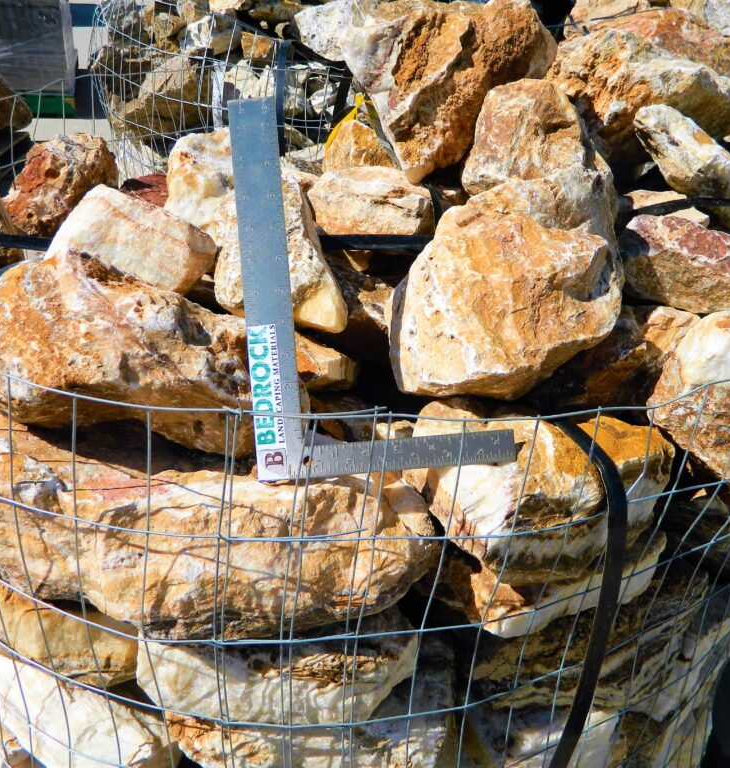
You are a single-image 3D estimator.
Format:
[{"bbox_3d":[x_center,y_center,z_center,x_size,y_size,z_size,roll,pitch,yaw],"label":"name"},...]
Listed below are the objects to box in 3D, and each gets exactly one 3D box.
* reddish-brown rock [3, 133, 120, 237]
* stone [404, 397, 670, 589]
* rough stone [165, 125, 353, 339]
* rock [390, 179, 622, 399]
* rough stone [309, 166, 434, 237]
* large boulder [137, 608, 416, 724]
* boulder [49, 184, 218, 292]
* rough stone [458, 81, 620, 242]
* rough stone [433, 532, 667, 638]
[{"bbox_3d":[-0.328,-0.215,0.900,0.115,0.108,0.110,4,33,0],"label":"reddish-brown rock"},{"bbox_3d":[0.146,0.088,0.705,0.215,0.125,0.150,-4,33,-12],"label":"stone"},{"bbox_3d":[-0.095,-0.135,0.745,0.158,0.174,0.120,4,33,0],"label":"rough stone"},{"bbox_3d":[0.127,-0.092,0.790,0.202,0.177,0.180,5,29,0],"label":"rock"},{"bbox_3d":[0.005,-0.195,0.890,0.137,0.065,0.085,4,33,0],"label":"rough stone"},{"bbox_3d":[-0.079,0.218,0.735,0.235,0.110,0.135,4,33,0],"label":"large boulder"},{"bbox_3d":[-0.220,-0.139,0.790,0.142,0.080,0.110,12,30,13],"label":"boulder"},{"bbox_3d":[0.192,-0.249,0.930,0.157,0.167,0.150,5,29,0],"label":"rough stone"},{"bbox_3d":[0.154,0.133,0.789,0.210,0.082,0.150,-7,32,-15],"label":"rough stone"}]

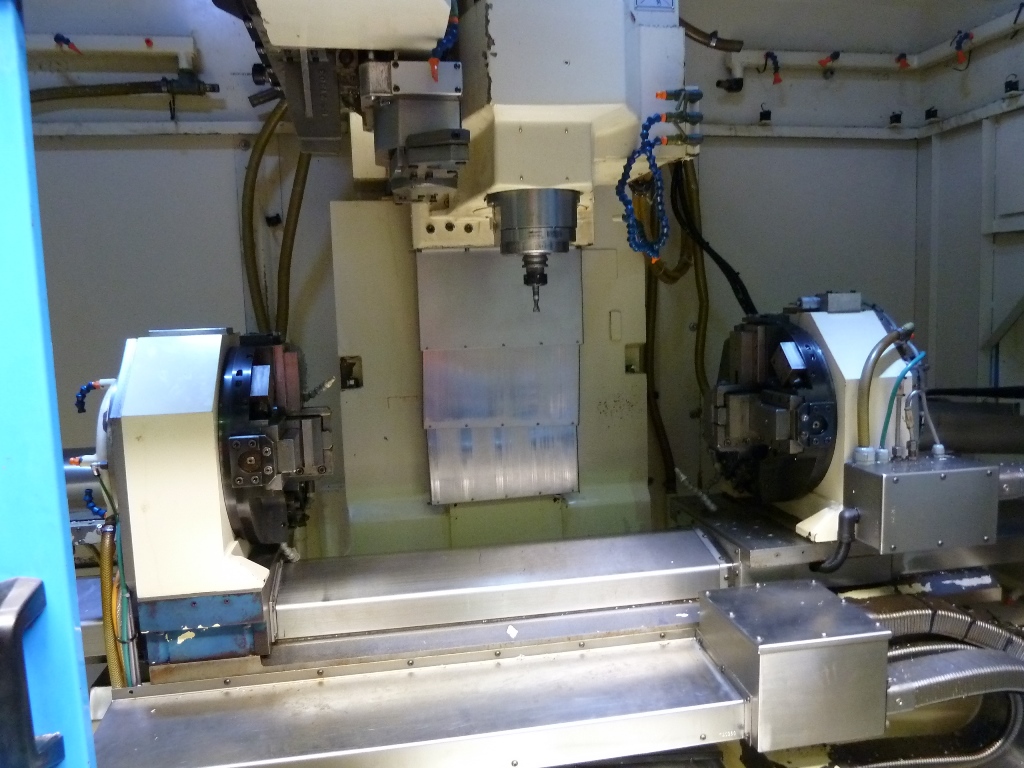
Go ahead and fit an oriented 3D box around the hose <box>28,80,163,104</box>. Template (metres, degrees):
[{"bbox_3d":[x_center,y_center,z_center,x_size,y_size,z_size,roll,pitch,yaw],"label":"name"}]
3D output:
[{"bbox_3d":[-1.280,-0.910,2.297,0.387,0.069,0.036,-3,6,-9],"label":"hose"}]

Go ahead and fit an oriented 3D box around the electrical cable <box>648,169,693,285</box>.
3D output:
[{"bbox_3d":[0.477,-0.491,2.213,0.178,0.349,0.114,-3,6,-9],"label":"electrical cable"}]

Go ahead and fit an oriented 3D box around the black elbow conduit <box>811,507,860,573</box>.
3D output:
[{"bbox_3d":[0.713,0.342,1.627,0.173,0.116,0.106,-3,6,-9],"label":"black elbow conduit"}]

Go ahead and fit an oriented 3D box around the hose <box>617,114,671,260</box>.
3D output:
[{"bbox_3d":[0.330,-0.500,1.872,0.132,0.370,0.120,-3,6,-9],"label":"hose"}]

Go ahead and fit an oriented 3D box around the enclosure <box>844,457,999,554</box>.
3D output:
[{"bbox_3d":[0.927,0.267,1.687,0.283,0.177,0.139,-3,6,-9],"label":"enclosure"}]

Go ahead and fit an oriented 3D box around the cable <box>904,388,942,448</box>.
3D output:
[{"bbox_3d":[0.967,0.087,1.735,0.095,0.151,0.035,-3,6,-9],"label":"cable"}]

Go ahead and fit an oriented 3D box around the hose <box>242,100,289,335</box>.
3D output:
[{"bbox_3d":[-0.729,-0.499,2.224,0.170,0.674,0.132,-3,6,-9],"label":"hose"}]

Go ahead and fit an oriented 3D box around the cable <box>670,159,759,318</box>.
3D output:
[{"bbox_3d":[0.581,-0.436,2.143,0.230,0.478,0.144,-3,6,-9],"label":"cable"}]

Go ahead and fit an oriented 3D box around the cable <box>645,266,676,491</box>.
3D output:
[{"bbox_3d":[0.534,-0.009,2.644,0.108,0.835,0.074,-3,6,-9],"label":"cable"}]

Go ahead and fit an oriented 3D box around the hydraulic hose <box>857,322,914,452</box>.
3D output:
[{"bbox_3d":[0.888,-0.002,1.747,0.221,0.279,0.126,-3,6,-9],"label":"hydraulic hose"}]

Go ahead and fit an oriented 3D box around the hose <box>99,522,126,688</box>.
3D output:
[{"bbox_3d":[-0.834,0.460,1.538,0.036,0.351,0.050,-3,6,-9],"label":"hose"}]

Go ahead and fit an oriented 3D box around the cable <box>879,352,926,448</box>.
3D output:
[{"bbox_3d":[0.929,0.039,1.752,0.169,0.218,0.080,-3,6,-9],"label":"cable"}]

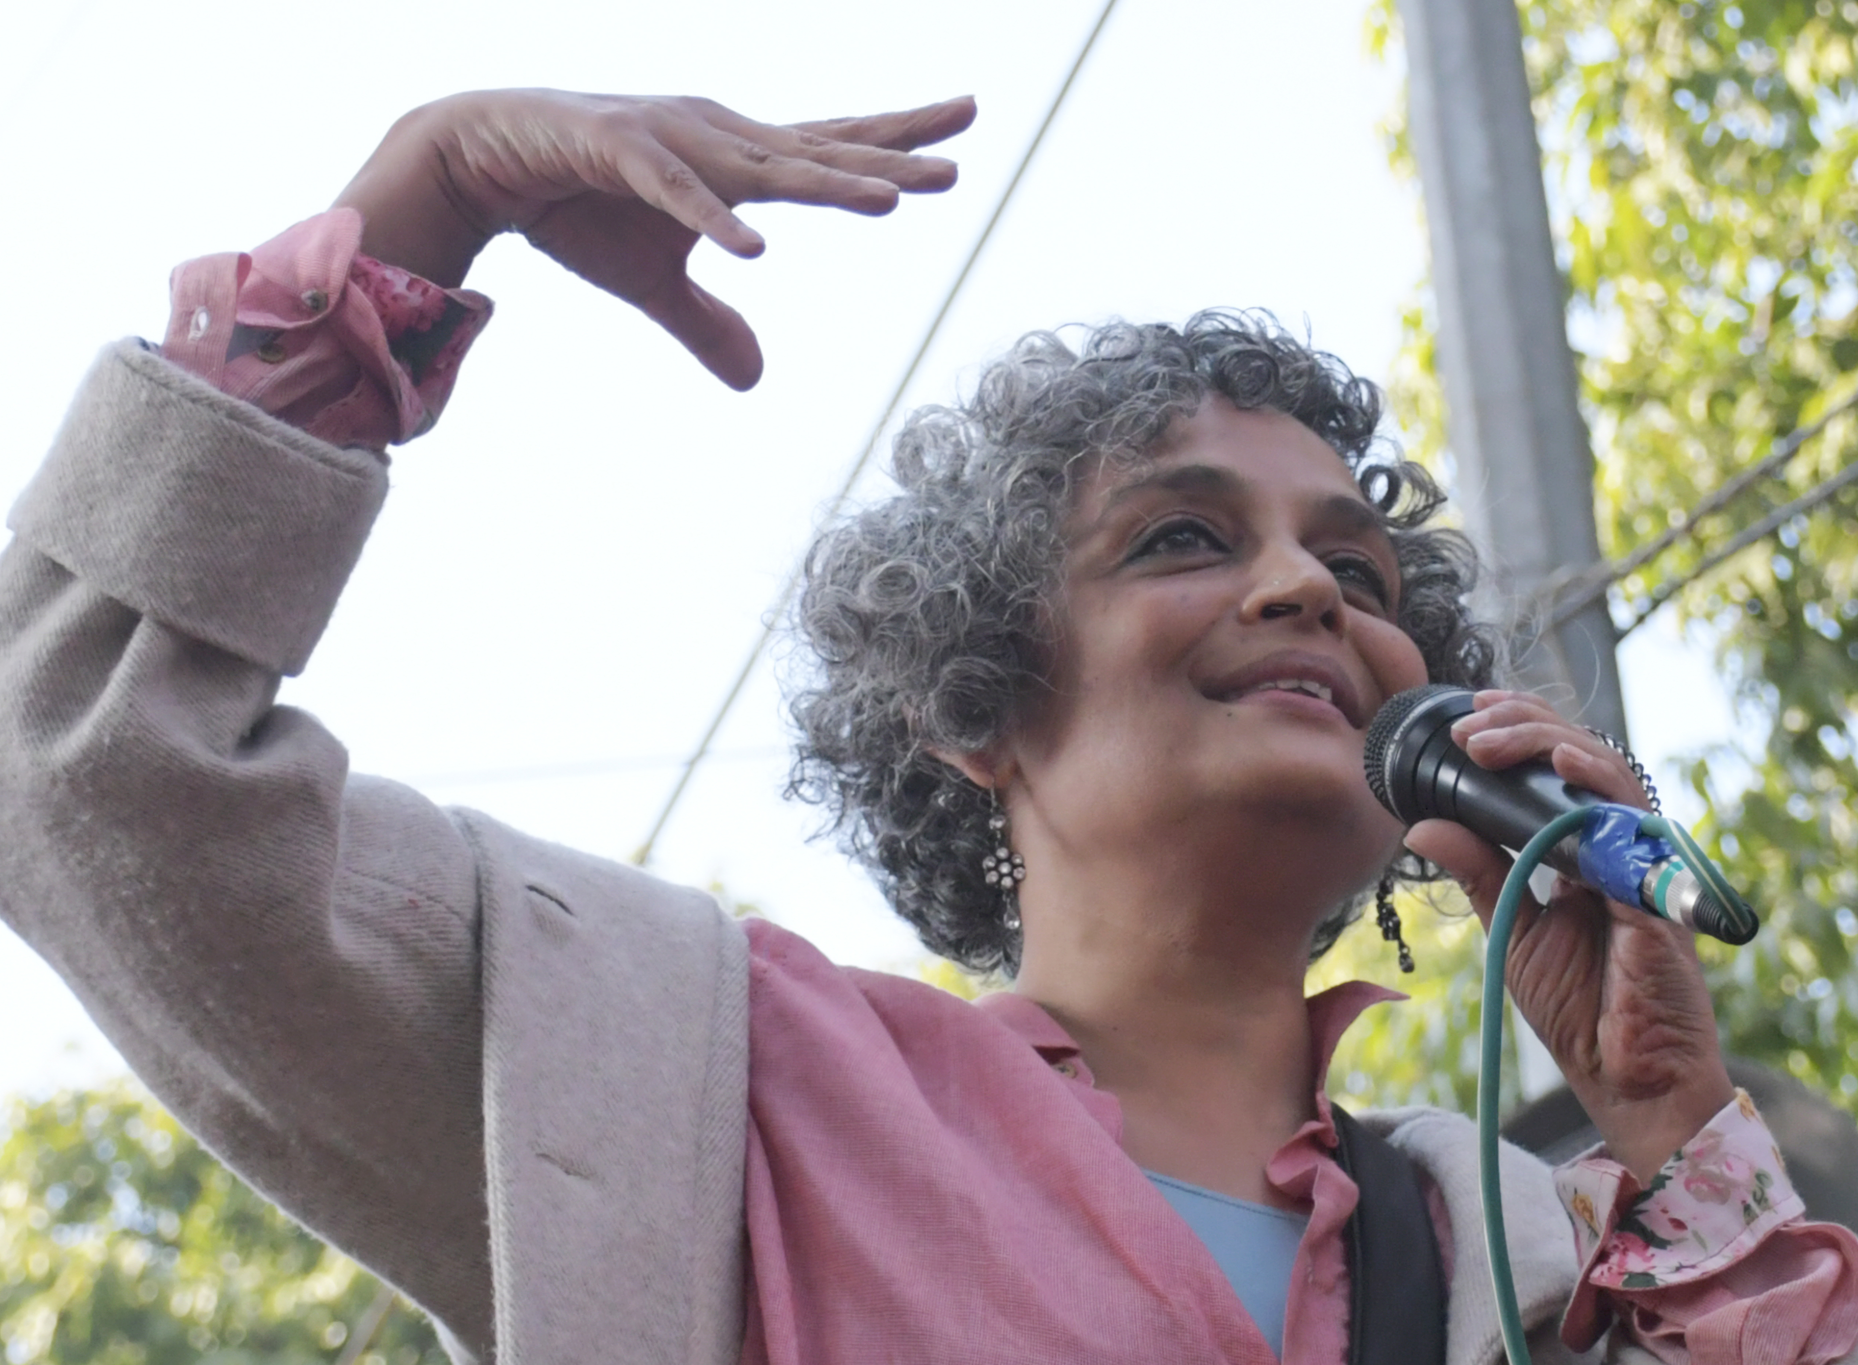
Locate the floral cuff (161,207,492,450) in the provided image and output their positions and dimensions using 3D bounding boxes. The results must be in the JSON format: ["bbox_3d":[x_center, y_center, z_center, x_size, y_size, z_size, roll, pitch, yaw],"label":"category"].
[{"bbox_3d":[-0.204,-0.118,0.980,0.100,0.080,0.090,33,-9,-39],"label":"floral cuff"}]

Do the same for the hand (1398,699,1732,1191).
[{"bbox_3d":[0.220,0.087,0.995,0.105,0.160,0.095,-18,-13,24],"label":"hand"}]

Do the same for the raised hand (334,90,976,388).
[{"bbox_3d":[-0.093,-0.149,0.970,0.205,0.100,0.100,4,-8,6],"label":"raised hand"}]

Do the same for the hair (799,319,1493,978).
[{"bbox_3d":[0.078,-0.015,1.070,0.260,0.245,0.250,12,-30,-25],"label":"hair"}]

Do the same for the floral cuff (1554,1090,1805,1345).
[{"bbox_3d":[0.253,0.182,0.980,0.087,0.078,0.085,-18,-12,15],"label":"floral cuff"}]

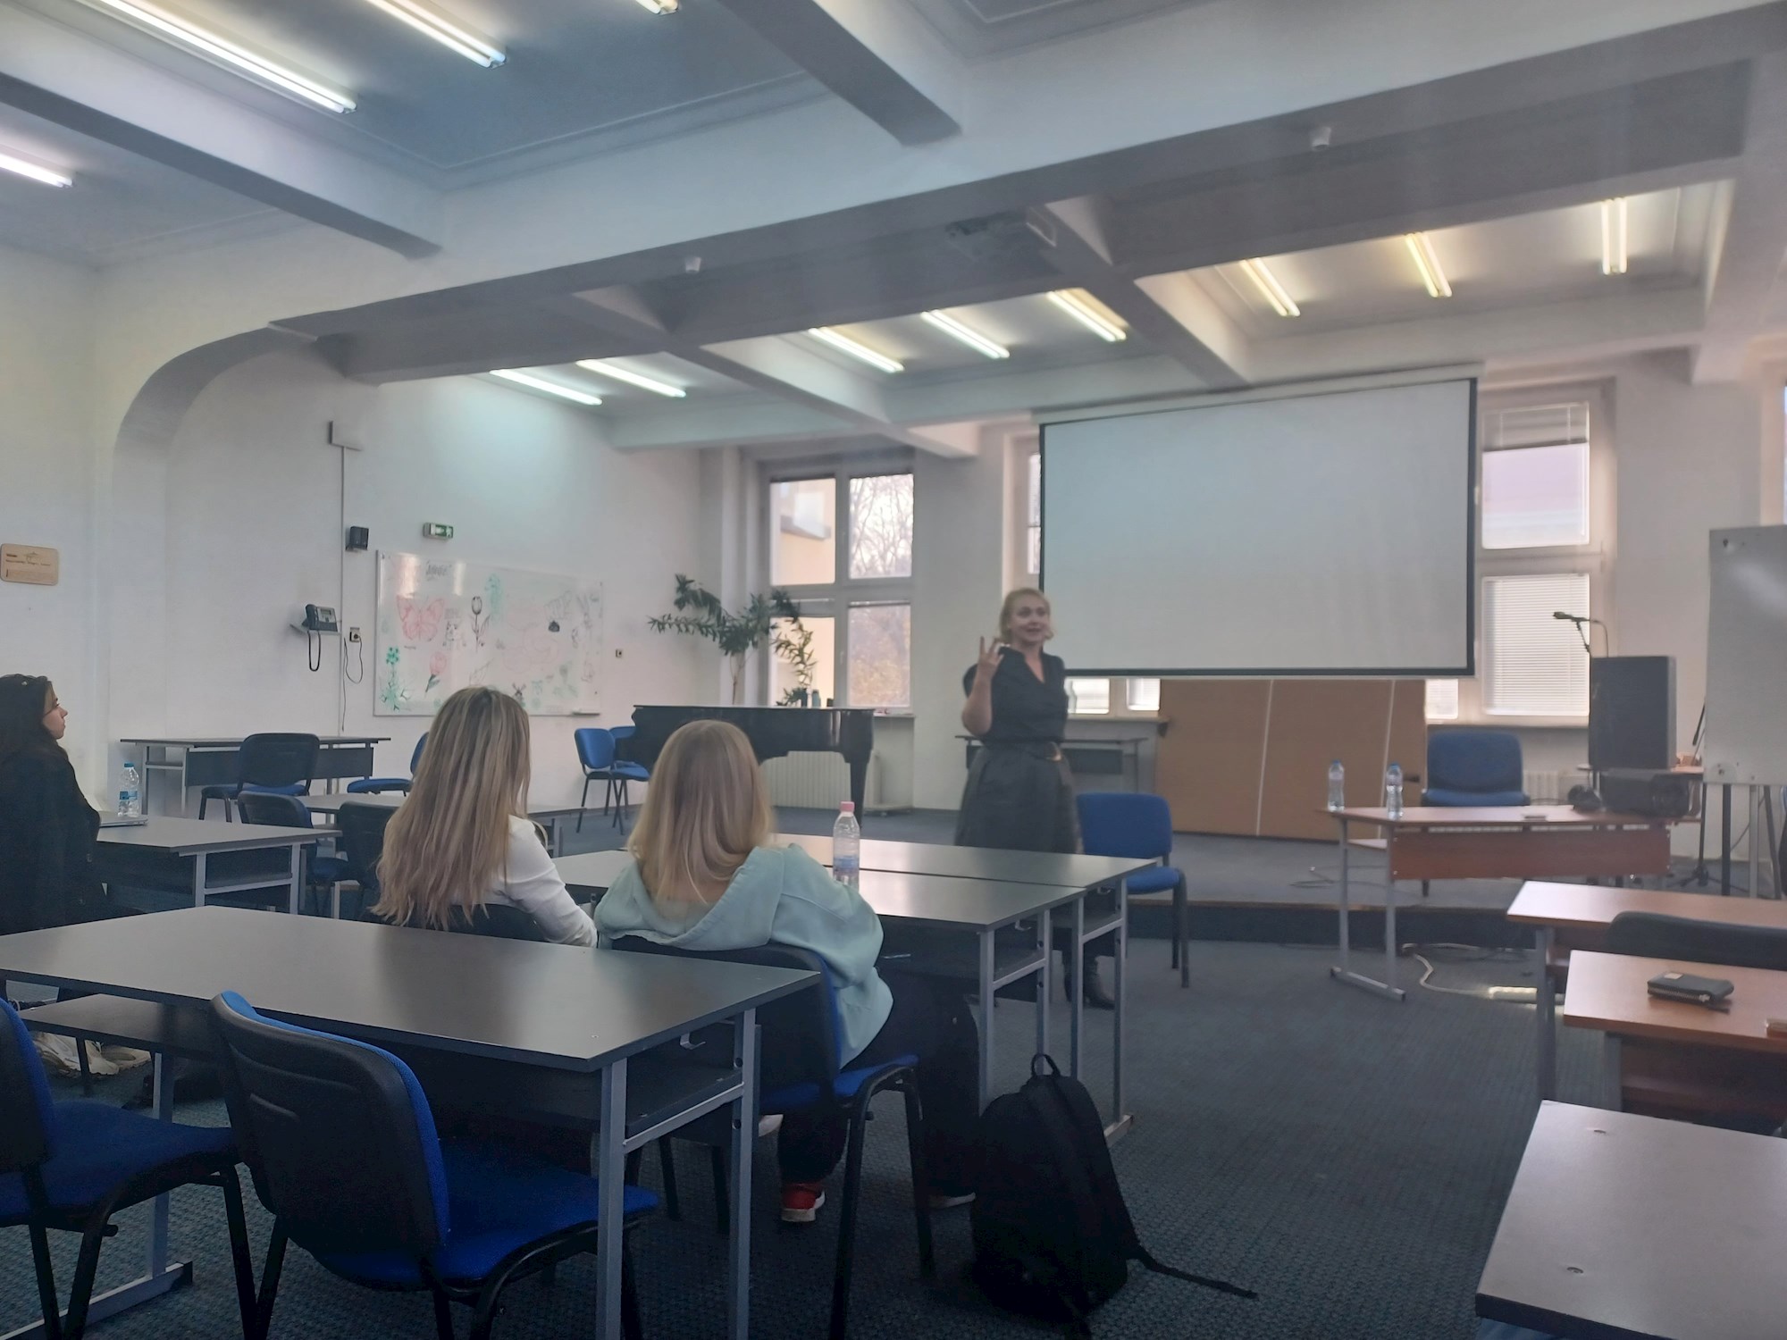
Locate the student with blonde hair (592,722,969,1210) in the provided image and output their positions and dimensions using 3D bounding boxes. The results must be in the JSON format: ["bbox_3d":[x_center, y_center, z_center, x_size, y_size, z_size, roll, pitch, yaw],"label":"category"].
[{"bbox_3d":[-0.178,0.710,2.914,0.640,1.194,0.910,0,-2,29],"label":"student with blonde hair"}]

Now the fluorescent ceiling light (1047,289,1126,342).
[{"bbox_3d":[1.279,-2.443,8.774,0.150,0.080,1.450,0,-2,29],"label":"fluorescent ceiling light"}]

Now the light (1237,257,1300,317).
[{"bbox_3d":[2.256,-2.380,7.859,0.160,0.100,1.500,0,-2,30],"label":"light"}]

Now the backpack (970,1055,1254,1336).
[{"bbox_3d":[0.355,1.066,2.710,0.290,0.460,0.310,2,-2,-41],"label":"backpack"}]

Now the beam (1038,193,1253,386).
[{"bbox_3d":[1.580,-2.429,8.106,0.320,0.390,3.950,0,-2,29],"label":"beam"}]

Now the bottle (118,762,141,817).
[{"bbox_3d":[-2.950,0.458,4.985,0.072,0.215,0.072,0,-2,29],"label":"bottle"}]

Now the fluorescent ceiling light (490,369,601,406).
[{"bbox_3d":[-2.996,-2.469,11.234,0.160,0.090,1.300,0,-2,29],"label":"fluorescent ceiling light"}]

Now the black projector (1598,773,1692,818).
[{"bbox_3d":[3.520,0.588,6.020,0.245,0.178,0.300,1,-2,-13],"label":"black projector"}]

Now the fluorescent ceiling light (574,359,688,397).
[{"bbox_3d":[-2.175,-2.426,10.690,0.150,0.080,1.450,0,-2,29],"label":"fluorescent ceiling light"}]

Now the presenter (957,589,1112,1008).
[{"bbox_3d":[0.570,0.521,5.320,0.540,1.690,0.450,2,-2,-30],"label":"presenter"}]

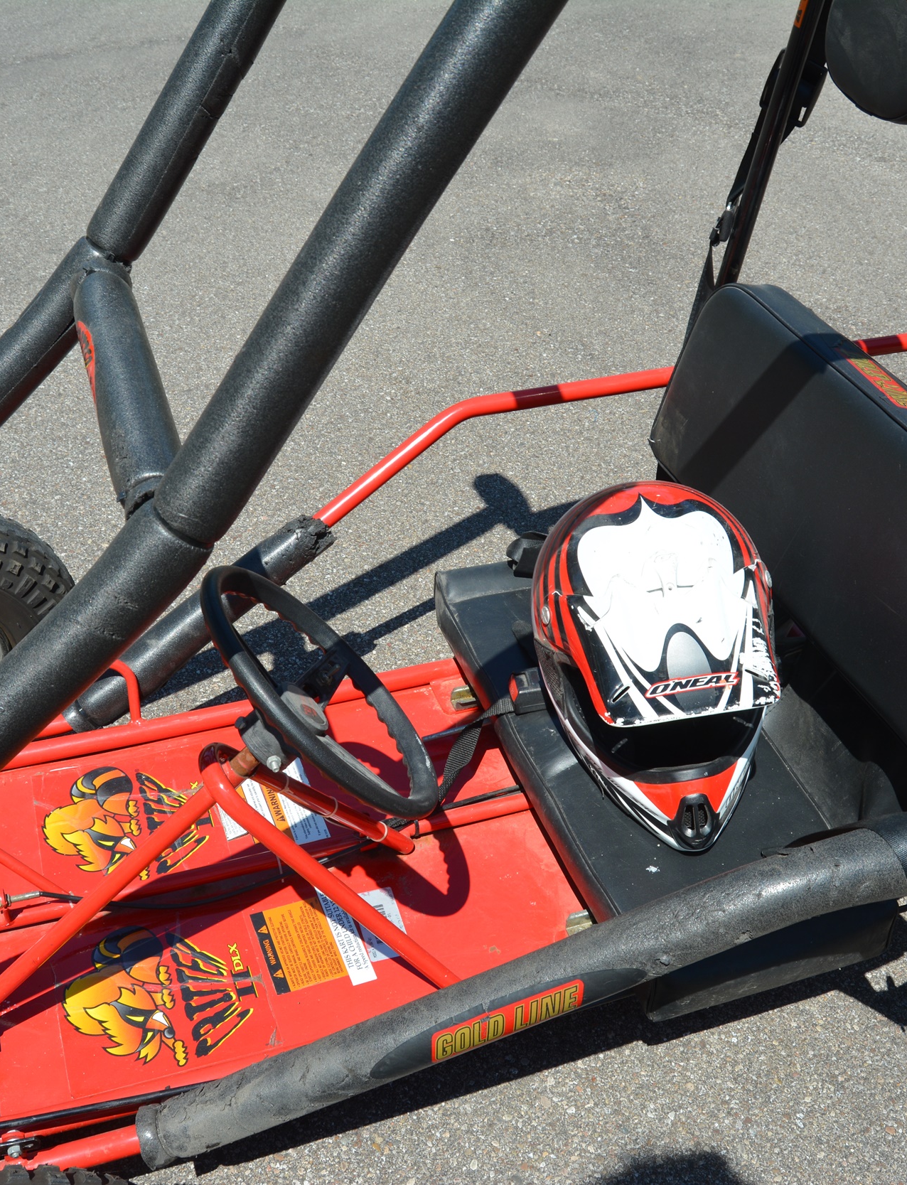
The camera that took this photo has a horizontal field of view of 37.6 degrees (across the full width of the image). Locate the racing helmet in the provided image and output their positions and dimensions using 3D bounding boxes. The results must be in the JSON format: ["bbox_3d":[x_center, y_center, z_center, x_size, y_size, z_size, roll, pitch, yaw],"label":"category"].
[{"bbox_3d":[0.220,0.053,1.372,0.250,0.275,0.360,-6,36,-11],"label":"racing helmet"}]

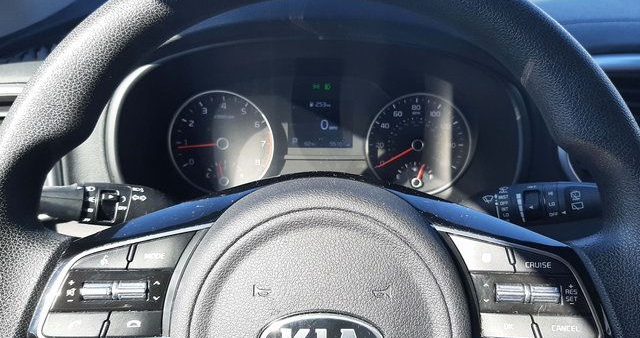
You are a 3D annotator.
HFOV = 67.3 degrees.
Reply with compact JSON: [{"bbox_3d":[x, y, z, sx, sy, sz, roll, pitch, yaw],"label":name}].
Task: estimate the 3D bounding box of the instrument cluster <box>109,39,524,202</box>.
[{"bbox_3d":[-0.003,-0.039,0.450,0.365,0.150,0.080,0,0,0],"label":"instrument cluster"}]

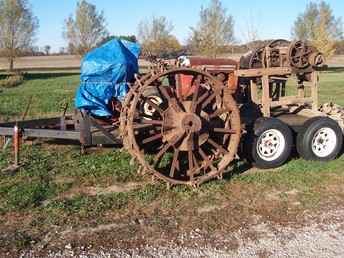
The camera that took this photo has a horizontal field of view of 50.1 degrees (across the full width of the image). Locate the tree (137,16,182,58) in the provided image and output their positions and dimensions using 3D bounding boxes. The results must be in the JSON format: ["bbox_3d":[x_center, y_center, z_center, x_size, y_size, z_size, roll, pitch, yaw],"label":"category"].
[{"bbox_3d":[-1.139,-7.881,33.500,4.100,4.600,4.000,0,12,0],"label":"tree"}]

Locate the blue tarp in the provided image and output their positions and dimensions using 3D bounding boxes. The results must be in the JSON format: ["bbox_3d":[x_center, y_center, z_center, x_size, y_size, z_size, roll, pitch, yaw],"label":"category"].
[{"bbox_3d":[-0.915,-0.735,5.300,0.840,1.070,0.800,0,12,0],"label":"blue tarp"}]

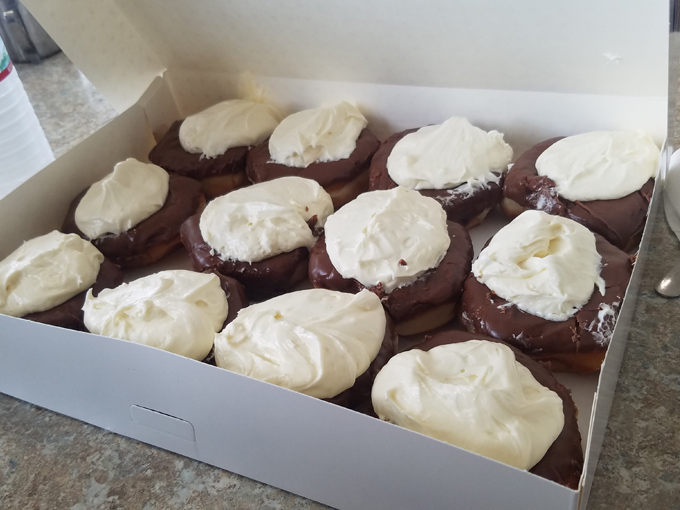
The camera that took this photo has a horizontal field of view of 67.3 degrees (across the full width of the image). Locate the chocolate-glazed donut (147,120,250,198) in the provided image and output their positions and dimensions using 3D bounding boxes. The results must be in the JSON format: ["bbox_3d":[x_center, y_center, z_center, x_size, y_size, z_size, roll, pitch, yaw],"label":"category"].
[{"bbox_3d":[-0.112,-0.082,0.422,0.091,0.036,0.091,10,44,19],"label":"chocolate-glazed donut"}]

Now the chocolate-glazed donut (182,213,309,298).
[{"bbox_3d":[-0.061,-0.008,0.331,0.085,0.036,0.085,10,44,19],"label":"chocolate-glazed donut"}]

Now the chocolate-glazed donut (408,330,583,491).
[{"bbox_3d":[0.054,0.072,0.222,0.093,0.036,0.093,10,44,19],"label":"chocolate-glazed donut"}]

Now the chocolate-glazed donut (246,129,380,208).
[{"bbox_3d":[-0.021,-0.071,0.396,0.100,0.036,0.100,10,44,19],"label":"chocolate-glazed donut"}]

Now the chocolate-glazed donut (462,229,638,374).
[{"bbox_3d":[0.108,0.021,0.271,0.087,0.036,0.087,10,44,19],"label":"chocolate-glazed donut"}]

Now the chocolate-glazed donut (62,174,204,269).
[{"bbox_3d":[-0.147,-0.028,0.367,0.096,0.036,0.096,10,44,19],"label":"chocolate-glazed donut"}]

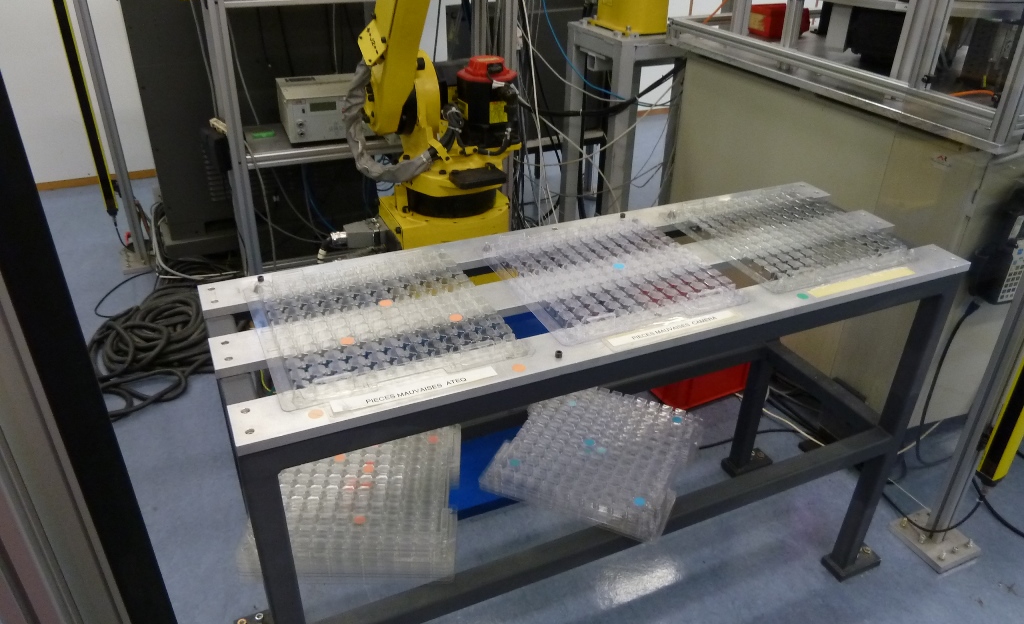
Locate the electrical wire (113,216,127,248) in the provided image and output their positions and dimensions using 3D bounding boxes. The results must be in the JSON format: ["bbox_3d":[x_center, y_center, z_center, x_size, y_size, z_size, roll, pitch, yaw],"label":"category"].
[{"bbox_3d":[-1.846,-0.372,3.485,0.031,0.215,0.100,-12,33,-23],"label":"electrical wire"}]

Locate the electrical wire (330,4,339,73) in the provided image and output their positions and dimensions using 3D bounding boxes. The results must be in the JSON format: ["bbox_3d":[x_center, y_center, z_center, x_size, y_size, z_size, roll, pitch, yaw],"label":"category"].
[{"bbox_3d":[-0.663,-1.025,2.785,0.020,0.255,0.015,-12,33,-23],"label":"electrical wire"}]

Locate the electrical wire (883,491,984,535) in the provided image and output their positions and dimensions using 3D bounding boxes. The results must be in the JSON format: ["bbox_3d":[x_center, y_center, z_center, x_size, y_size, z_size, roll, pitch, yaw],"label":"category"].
[{"bbox_3d":[1.221,0.540,2.161,0.158,0.138,0.218,-12,33,-23],"label":"electrical wire"}]

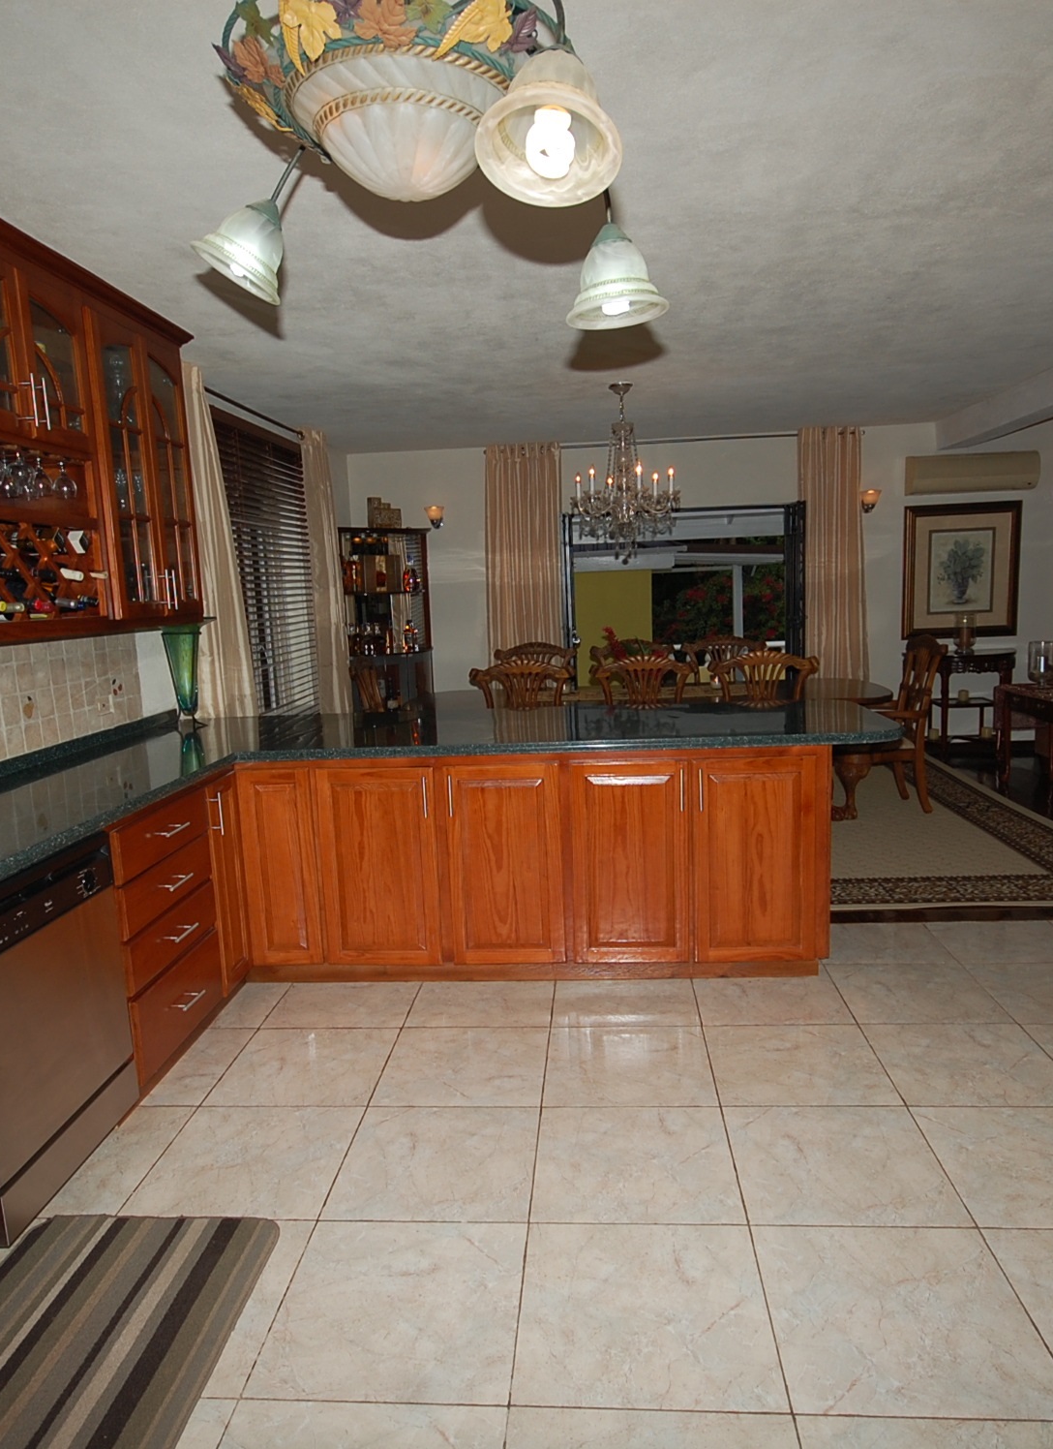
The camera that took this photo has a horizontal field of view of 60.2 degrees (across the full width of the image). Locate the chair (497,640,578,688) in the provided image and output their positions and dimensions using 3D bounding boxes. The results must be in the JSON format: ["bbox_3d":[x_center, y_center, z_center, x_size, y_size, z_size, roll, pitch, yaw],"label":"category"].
[{"bbox_3d":[0.073,-0.011,6.352,0.570,1.070,0.580,-2,8,5],"label":"chair"}]

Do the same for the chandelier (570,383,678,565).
[{"bbox_3d":[0.575,-1.469,5.358,0.640,1.040,0.640,-2,9,5],"label":"chandelier"}]

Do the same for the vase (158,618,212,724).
[{"bbox_3d":[-1.606,-0.248,4.216,0.230,0.510,0.230,-2,9,5],"label":"vase"}]

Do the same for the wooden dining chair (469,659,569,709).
[{"bbox_3d":[0.021,0.144,5.315,0.570,1.070,0.580,-2,8,5],"label":"wooden dining chair"}]

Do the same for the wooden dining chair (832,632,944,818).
[{"bbox_3d":[2.231,-0.007,5.690,0.640,1.080,0.600,-2,9,5],"label":"wooden dining chair"}]

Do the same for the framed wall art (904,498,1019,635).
[{"bbox_3d":[3.411,-1.201,7.148,0.885,1.035,0.045,-2,8,5],"label":"framed wall art"}]

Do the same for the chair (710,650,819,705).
[{"bbox_3d":[1.354,0.091,5.349,0.600,1.075,0.600,-2,9,5],"label":"chair"}]

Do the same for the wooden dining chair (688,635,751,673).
[{"bbox_3d":[1.389,-0.027,6.100,0.580,1.075,0.600,-2,9,5],"label":"wooden dining chair"}]

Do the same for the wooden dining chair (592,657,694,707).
[{"bbox_3d":[0.698,0.114,5.405,0.600,1.075,0.600,-2,9,5],"label":"wooden dining chair"}]

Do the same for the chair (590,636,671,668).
[{"bbox_3d":[0.730,-0.032,6.298,0.570,1.070,0.580,-2,8,5],"label":"chair"}]

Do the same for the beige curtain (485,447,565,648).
[{"bbox_3d":[0.013,-0.943,7.383,0.600,2.560,0.130,-2,8,5],"label":"beige curtain"}]

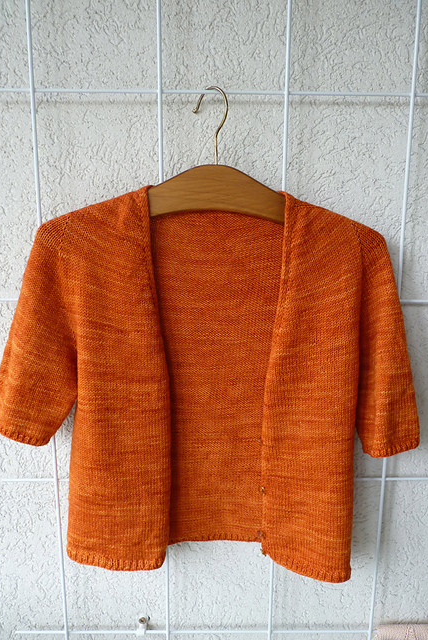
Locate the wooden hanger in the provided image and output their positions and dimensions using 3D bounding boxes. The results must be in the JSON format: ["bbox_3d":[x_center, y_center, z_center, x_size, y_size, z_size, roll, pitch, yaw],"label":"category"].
[{"bbox_3d":[-0.002,-0.167,0.594,0.420,0.206,0.035,-1,12,0],"label":"wooden hanger"}]

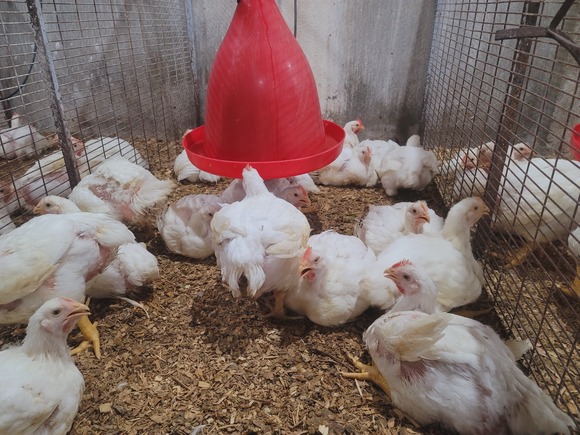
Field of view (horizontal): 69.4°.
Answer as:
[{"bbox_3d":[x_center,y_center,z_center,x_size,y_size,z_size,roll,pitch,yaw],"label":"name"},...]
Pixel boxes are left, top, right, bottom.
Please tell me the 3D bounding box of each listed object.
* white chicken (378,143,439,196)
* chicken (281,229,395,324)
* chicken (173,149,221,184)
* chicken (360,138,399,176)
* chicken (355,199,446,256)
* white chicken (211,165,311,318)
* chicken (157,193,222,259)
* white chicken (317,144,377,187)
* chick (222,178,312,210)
[{"bbox_3d":[0.424,-0.185,1.490,0.190,0.200,0.280,9,26,18],"label":"white chicken"},{"bbox_3d":[0.102,0.107,0.871,0.190,0.190,0.280,18,30,33],"label":"chicken"},{"bbox_3d":[-0.349,-0.227,1.572,0.180,0.200,0.280,-5,25,-10],"label":"chicken"},{"bbox_3d":[0.351,-0.270,1.683,0.280,0.190,0.180,14,28,27],"label":"chicken"},{"bbox_3d":[0.265,0.019,1.051,0.190,0.200,0.280,-23,33,-40],"label":"chicken"},{"bbox_3d":[-0.055,0.066,0.834,0.190,0.295,0.300,0,25,0],"label":"white chicken"},{"bbox_3d":[-0.235,0.009,1.091,0.190,0.180,0.280,-23,33,-40],"label":"chicken"},{"bbox_3d":[0.204,-0.204,1.551,0.280,0.180,0.180,14,28,27],"label":"white chicken"},{"bbox_3d":[-0.072,-0.099,1.327,0.290,0.172,0.170,8,27,16],"label":"chick"}]

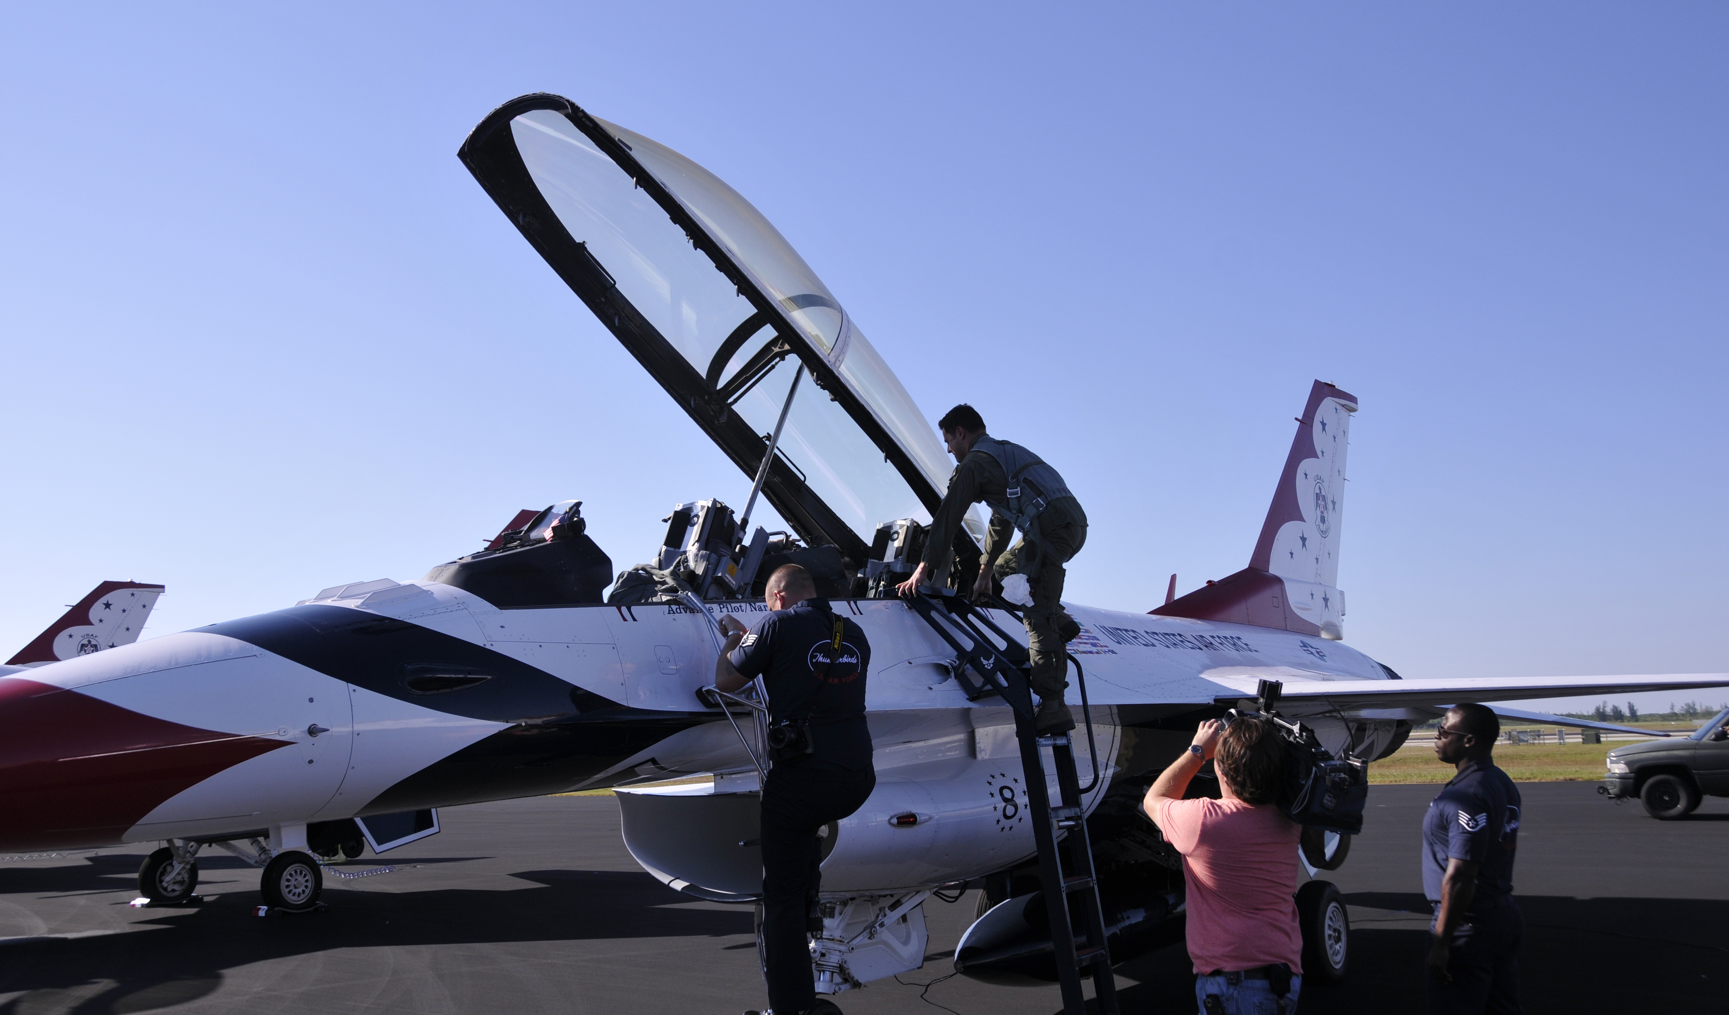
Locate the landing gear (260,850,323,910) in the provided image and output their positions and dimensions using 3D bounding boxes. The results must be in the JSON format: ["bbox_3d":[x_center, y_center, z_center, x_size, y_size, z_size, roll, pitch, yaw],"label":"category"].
[{"bbox_3d":[-6.167,4.045,15.562,0.220,0.650,0.650,-8,-11,33],"label":"landing gear"}]

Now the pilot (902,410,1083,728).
[{"bbox_3d":[0.688,0.291,7.124,0.900,1.690,0.580,-8,-11,34],"label":"pilot"}]

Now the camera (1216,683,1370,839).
[{"bbox_3d":[1.203,0.694,4.050,0.250,0.350,0.540,2,10,-21],"label":"camera"}]

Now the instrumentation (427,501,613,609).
[{"bbox_3d":[-1.414,0.181,5.683,0.620,0.500,0.820,-8,-11,34],"label":"instrumentation"}]

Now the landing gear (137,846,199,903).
[{"bbox_3d":[-8.126,4.310,16.851,0.220,0.650,0.650,-8,-11,33],"label":"landing gear"}]

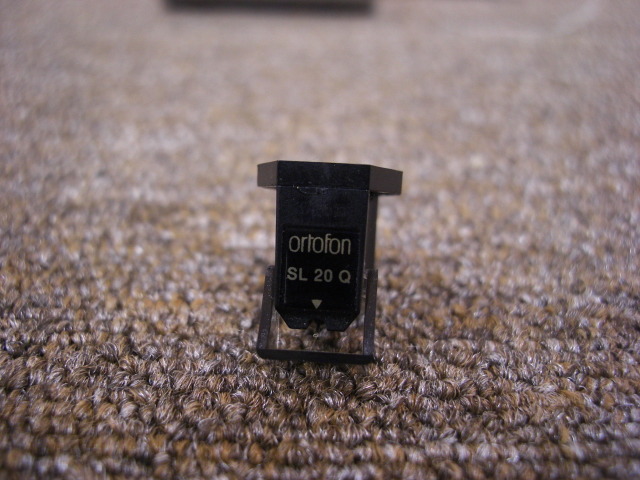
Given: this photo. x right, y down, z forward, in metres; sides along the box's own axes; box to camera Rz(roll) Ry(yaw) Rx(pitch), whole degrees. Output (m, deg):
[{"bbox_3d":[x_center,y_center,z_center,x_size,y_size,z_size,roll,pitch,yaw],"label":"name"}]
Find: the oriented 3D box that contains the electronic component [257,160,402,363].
[{"bbox_3d":[0.001,0.002,0.087,0.018,0.023,0.025,3,3,4],"label":"electronic component"}]

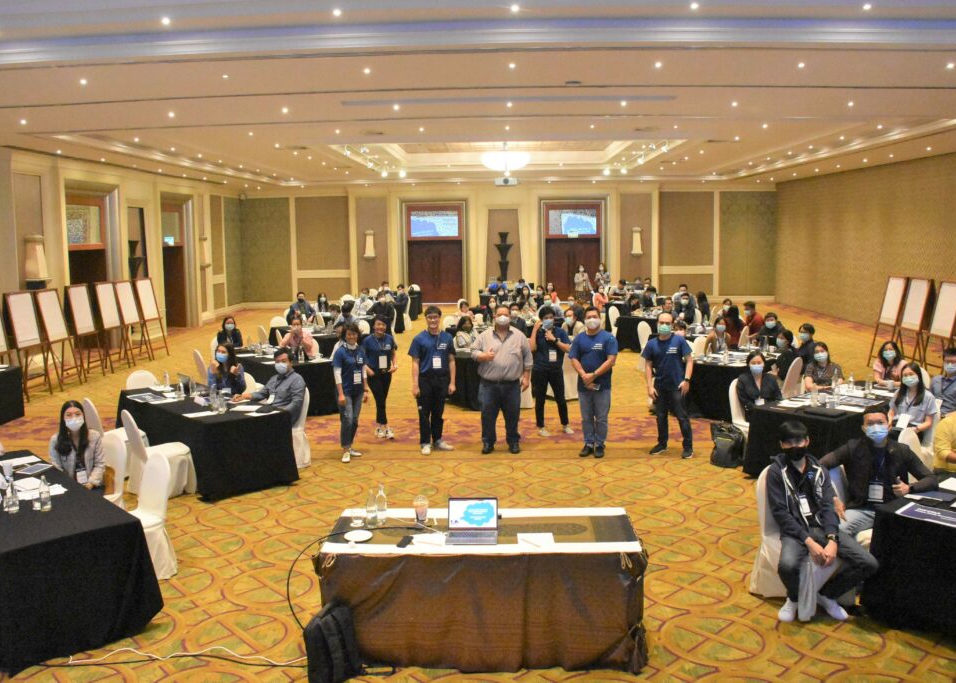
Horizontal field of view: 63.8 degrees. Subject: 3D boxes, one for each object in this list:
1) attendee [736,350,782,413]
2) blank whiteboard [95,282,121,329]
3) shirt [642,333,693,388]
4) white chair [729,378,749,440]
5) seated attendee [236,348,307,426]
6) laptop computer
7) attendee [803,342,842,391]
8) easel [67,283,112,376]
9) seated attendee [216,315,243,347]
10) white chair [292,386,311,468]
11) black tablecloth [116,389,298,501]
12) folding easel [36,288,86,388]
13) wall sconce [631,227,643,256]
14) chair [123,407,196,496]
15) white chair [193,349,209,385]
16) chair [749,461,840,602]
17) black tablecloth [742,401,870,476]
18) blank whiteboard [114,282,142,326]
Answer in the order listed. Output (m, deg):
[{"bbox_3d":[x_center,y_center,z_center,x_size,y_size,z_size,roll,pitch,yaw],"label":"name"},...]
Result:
[{"bbox_3d":[3.230,0.736,8.748,0.530,1.260,0.750,0,8,-3],"label":"attendee"},{"bbox_3d":[-6.930,-0.666,14.405,0.040,0.860,0.640,-8,8,3],"label":"blank whiteboard"},{"bbox_3d":[2.200,0.223,8.915,0.560,0.630,0.280,2,9,16],"label":"shirt"},{"bbox_3d":[3.150,0.890,8.600,0.550,0.950,0.450,6,10,41],"label":"white chair"},{"bbox_3d":[-2.255,0.752,8.483,0.580,1.260,0.780,5,10,33],"label":"seated attendee"},{"bbox_3d":[-0.033,1.092,4.671,0.305,0.205,0.270,0,8,2],"label":"laptop computer"},{"bbox_3d":[4.220,0.632,9.491,0.530,1.250,0.750,0,8,-3],"label":"attendee"},{"bbox_3d":[-7.454,-0.165,14.305,0.620,1.750,0.670,0,8,4],"label":"easel"},{"bbox_3d":[-4.195,0.184,13.230,0.500,1.230,0.720,-6,9,-31],"label":"seated attendee"},{"bbox_3d":[-2.235,0.946,8.573,0.570,0.930,0.470,-9,11,-44],"label":"white chair"},{"bbox_3d":[-3.047,1.015,8.492,0.900,0.750,2.280,-8,11,-44],"label":"black tablecloth"},{"bbox_3d":[-7.480,-0.030,13.500,0.600,1.720,0.680,0,8,2],"label":"folding easel"},{"bbox_3d":[5.832,-3.672,28.262,0.450,1.080,0.220,0,8,2],"label":"wall sconce"},{"bbox_3d":[-3.174,1.082,7.652,0.570,0.920,0.470,-9,11,-44],"label":"chair"},{"bbox_3d":[-3.770,0.558,11.076,0.570,0.940,0.460,-8,11,-43],"label":"white chair"},{"bbox_3d":[2.271,1.333,5.295,0.470,0.930,0.560,-6,10,-35],"label":"chair"},{"bbox_3d":[4.000,1.008,8.575,2.200,0.770,0.860,-8,11,-43],"label":"black tablecloth"},{"bbox_3d":[-7.166,-0.785,15.710,0.050,0.890,0.660,-11,7,5],"label":"blank whiteboard"}]

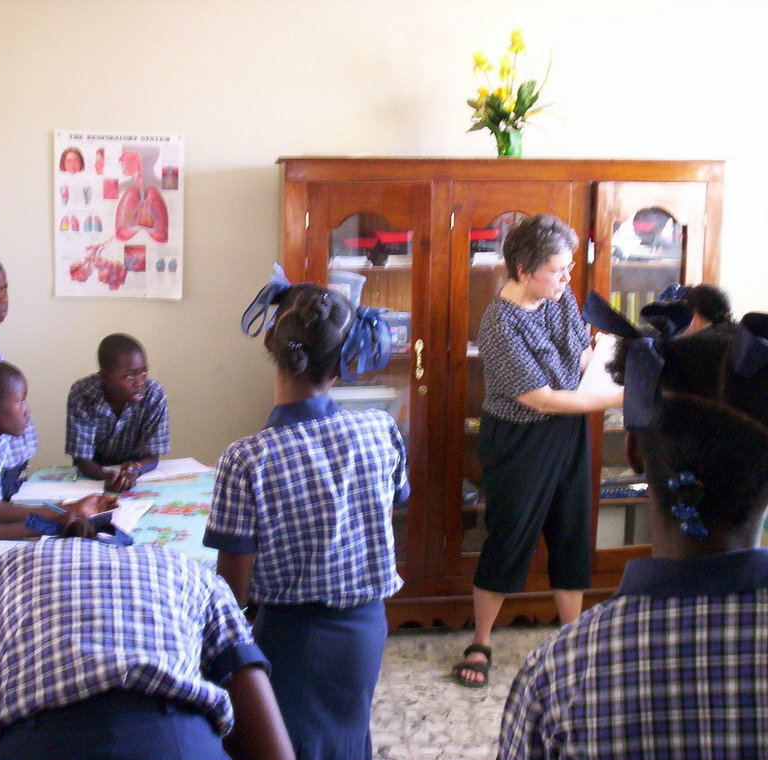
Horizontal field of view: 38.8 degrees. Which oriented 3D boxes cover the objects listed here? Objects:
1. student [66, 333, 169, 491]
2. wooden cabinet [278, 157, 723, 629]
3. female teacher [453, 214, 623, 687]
[{"bbox_3d":[-0.879,0.448,3.612,0.370,1.200,0.450,-2,8,-15],"label":"student"},{"bbox_3d":[0.433,0.052,4.356,1.694,1.811,0.370,-1,8,-8],"label":"wooden cabinet"},{"bbox_3d":[0.529,0.236,3.784,0.500,1.600,0.520,8,10,43],"label":"female teacher"}]

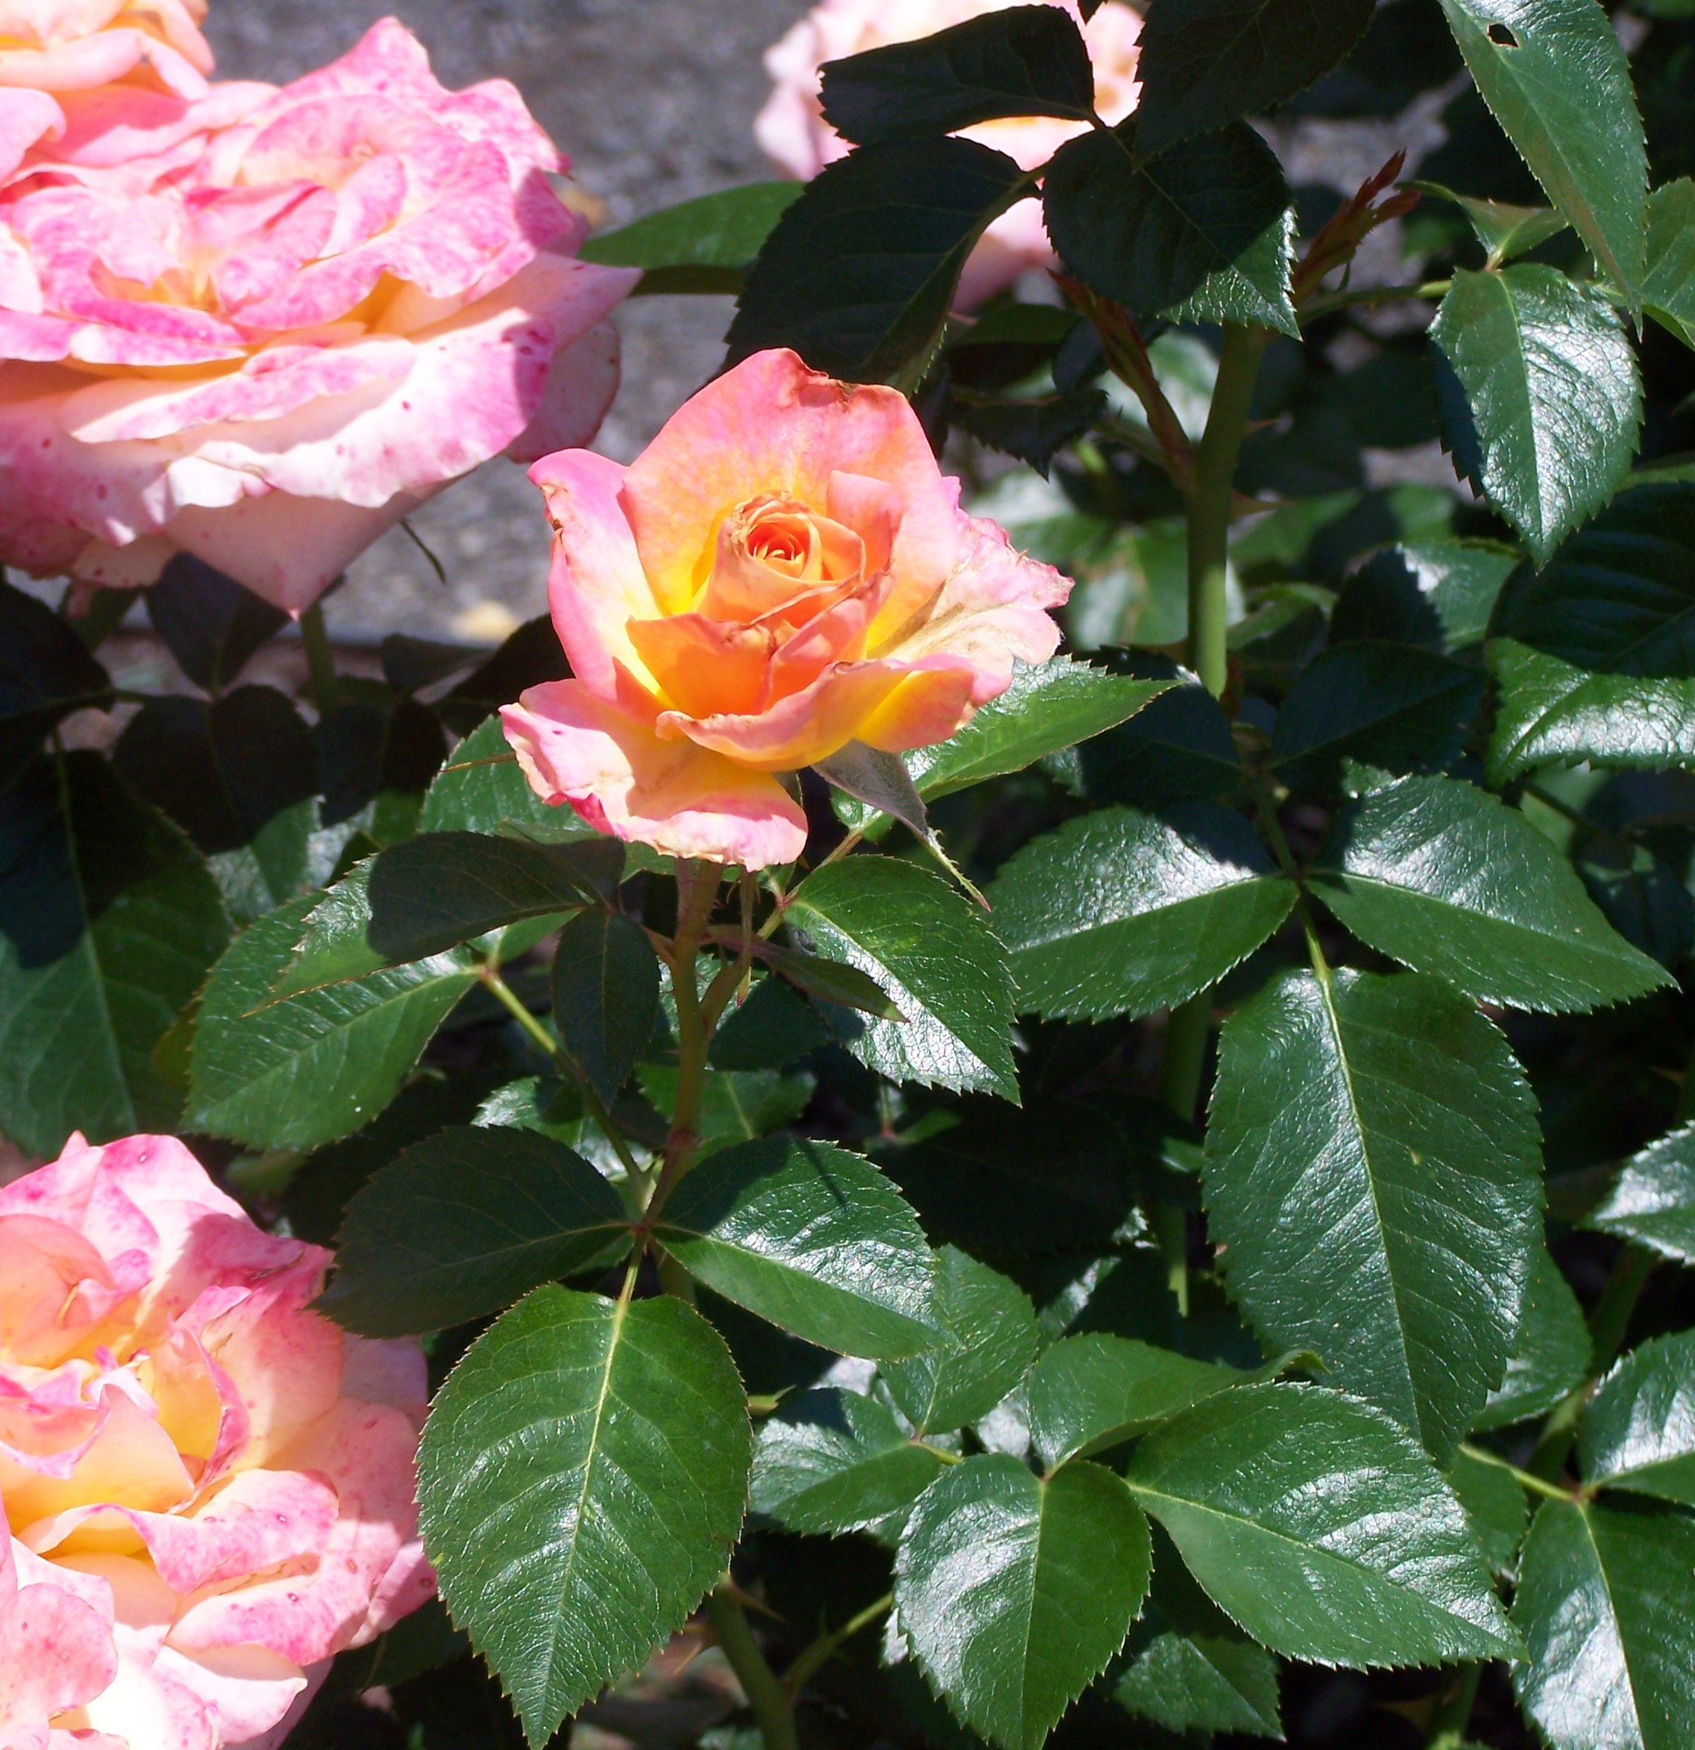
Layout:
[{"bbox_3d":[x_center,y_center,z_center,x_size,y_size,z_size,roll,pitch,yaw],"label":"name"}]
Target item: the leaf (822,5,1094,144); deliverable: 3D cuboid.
[{"bbox_3d":[0.017,-0.122,1.080,0.043,0.012,0.031,0,41,9],"label":"leaf"}]

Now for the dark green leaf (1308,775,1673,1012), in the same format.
[{"bbox_3d":[0.098,0.005,1.060,0.059,0.012,0.039,19,53,11],"label":"dark green leaf"}]

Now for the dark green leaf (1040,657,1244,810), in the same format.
[{"bbox_3d":[0.048,-0.023,1.150,0.035,0.010,0.028,6,57,4],"label":"dark green leaf"}]

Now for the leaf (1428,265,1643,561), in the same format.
[{"bbox_3d":[0.108,-0.072,1.110,0.032,0.014,0.054,-4,60,-4],"label":"leaf"}]

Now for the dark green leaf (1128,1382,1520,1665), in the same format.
[{"bbox_3d":[0.071,0.097,1.060,0.066,0.013,0.040,25,63,14],"label":"dark green leaf"}]

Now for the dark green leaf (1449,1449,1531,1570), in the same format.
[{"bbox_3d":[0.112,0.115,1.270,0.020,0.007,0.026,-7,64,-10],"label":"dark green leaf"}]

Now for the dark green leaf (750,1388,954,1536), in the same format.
[{"bbox_3d":[-0.005,0.103,1.221,0.036,0.009,0.025,-19,59,-5],"label":"dark green leaf"}]

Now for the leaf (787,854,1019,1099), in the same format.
[{"bbox_3d":[0.009,0.015,1.080,0.028,0.012,0.051,-40,63,-21],"label":"leaf"}]

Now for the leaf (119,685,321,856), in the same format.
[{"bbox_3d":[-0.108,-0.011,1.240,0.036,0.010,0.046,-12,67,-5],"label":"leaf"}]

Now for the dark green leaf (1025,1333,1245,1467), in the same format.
[{"bbox_3d":[0.044,0.075,1.050,0.041,0.010,0.024,-25,57,-26],"label":"dark green leaf"}]

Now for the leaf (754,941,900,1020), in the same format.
[{"bbox_3d":[-0.003,0.016,1.060,0.026,0.006,0.009,28,50,13],"label":"leaf"}]

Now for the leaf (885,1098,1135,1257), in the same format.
[{"bbox_3d":[0.026,0.046,1.090,0.043,0.010,0.031,22,55,12],"label":"leaf"}]

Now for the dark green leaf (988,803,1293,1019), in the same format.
[{"bbox_3d":[0.050,0.006,1.221,0.054,0.012,0.044,-14,58,1],"label":"dark green leaf"}]

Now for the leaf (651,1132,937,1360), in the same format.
[{"bbox_3d":[-0.004,0.053,1.030,0.045,0.011,0.032,22,53,9],"label":"leaf"}]

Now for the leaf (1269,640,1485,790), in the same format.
[{"bbox_3d":[0.083,-0.025,1.110,0.040,0.009,0.026,-23,61,-18],"label":"leaf"}]

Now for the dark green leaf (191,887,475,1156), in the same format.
[{"bbox_3d":[-0.088,0.023,1.173,0.055,0.011,0.044,-28,63,0],"label":"dark green leaf"}]

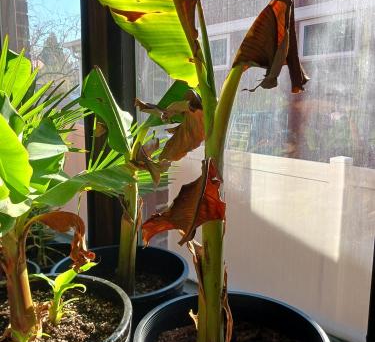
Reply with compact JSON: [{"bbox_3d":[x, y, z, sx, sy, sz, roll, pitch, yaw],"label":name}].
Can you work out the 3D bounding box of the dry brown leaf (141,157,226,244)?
[{"bbox_3d":[-0.005,0.040,0.525,0.106,0.113,0.070,2,9,9],"label":"dry brown leaf"}]

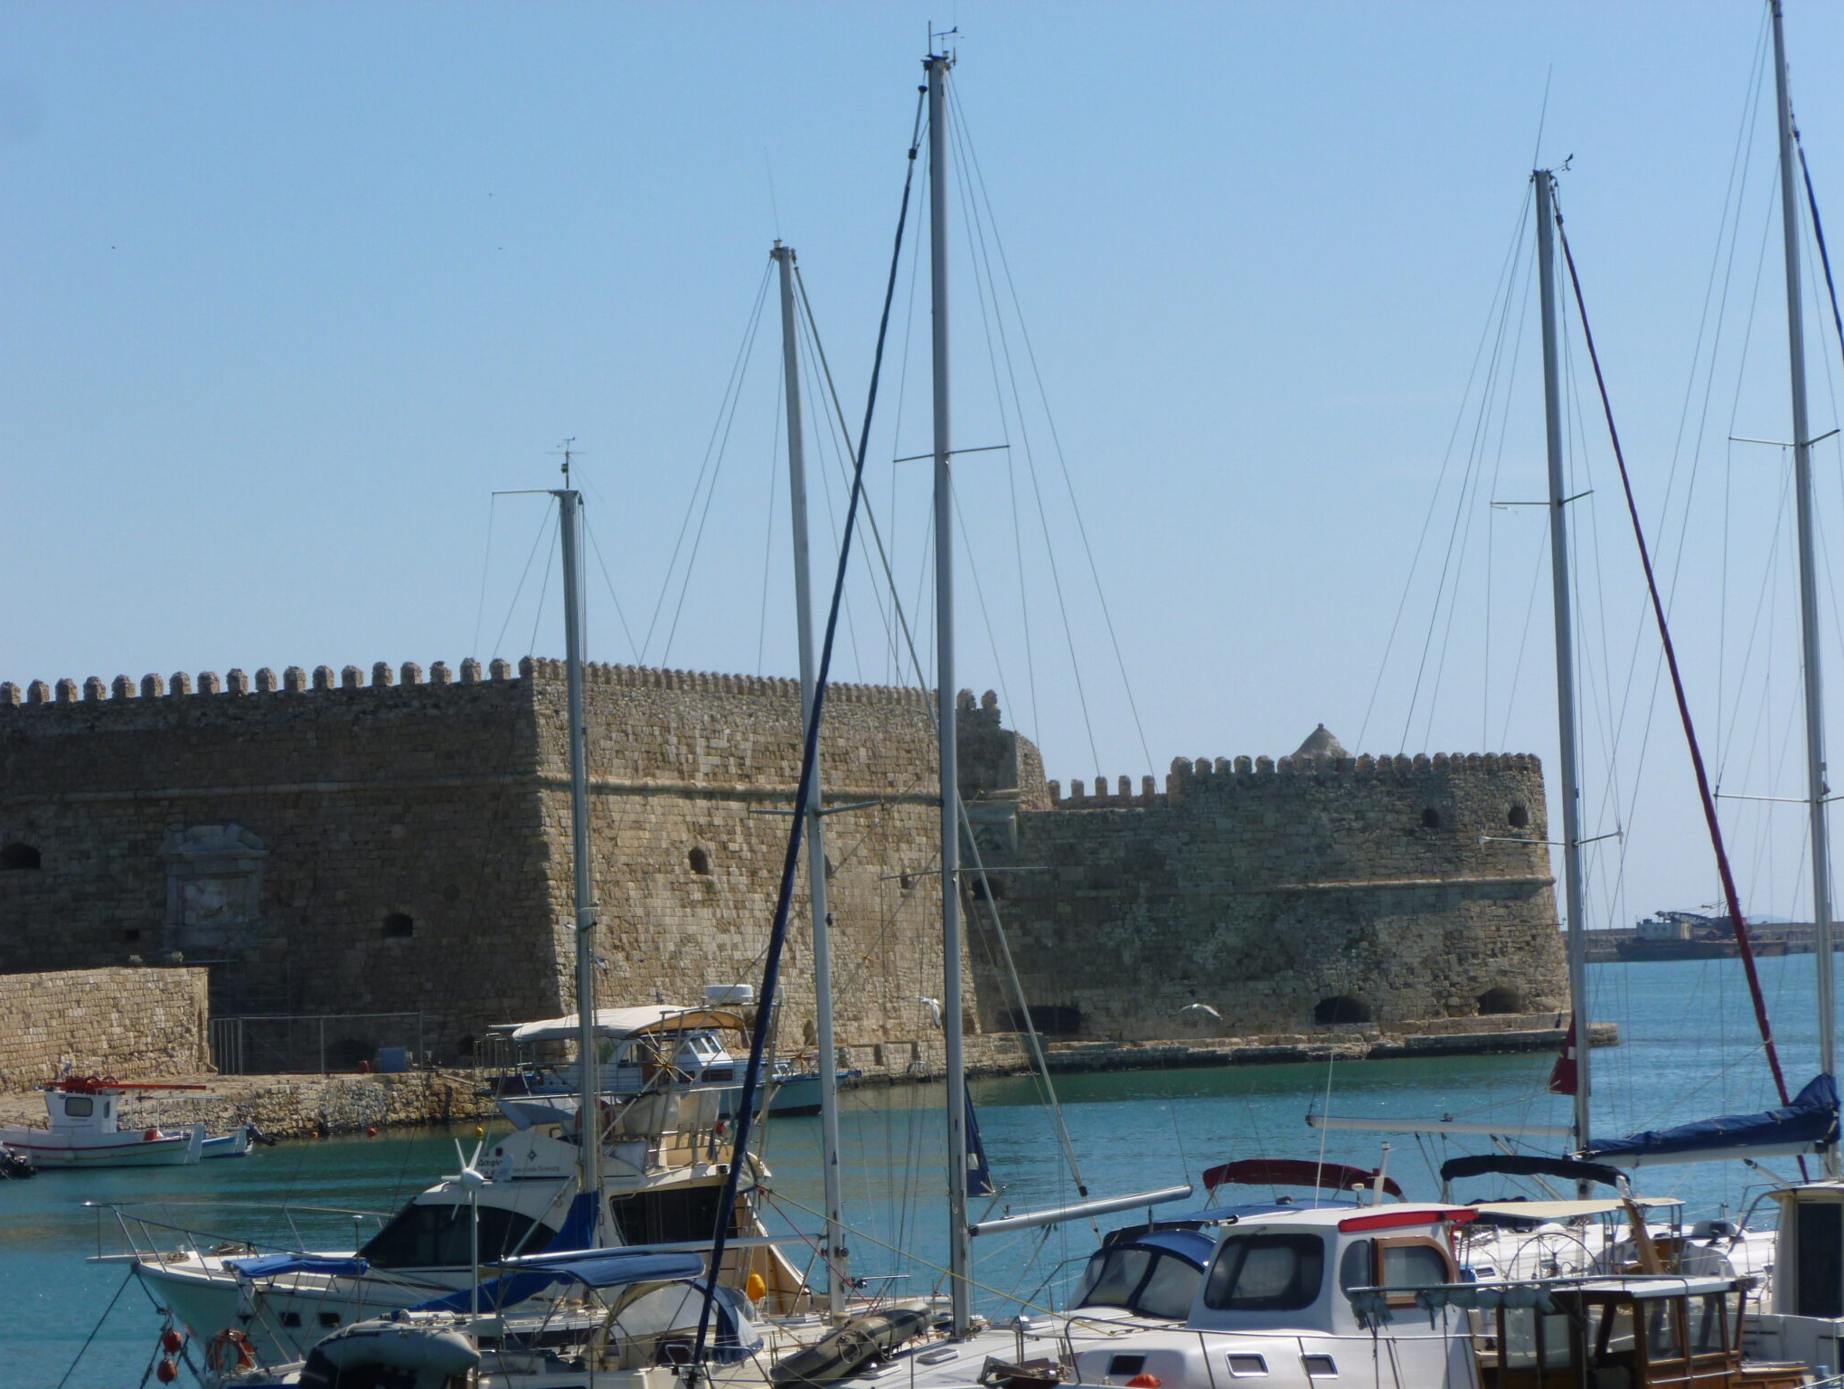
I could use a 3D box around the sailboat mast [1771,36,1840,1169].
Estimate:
[{"bbox_3d":[8.704,-0.735,61.207,0.140,12.451,0.180,-4,-3,41],"label":"sailboat mast"}]

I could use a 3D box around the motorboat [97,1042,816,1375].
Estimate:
[{"bbox_3d":[-5.324,5.977,69.300,8.500,4.400,3.100,-4,-3,37],"label":"motorboat"}]

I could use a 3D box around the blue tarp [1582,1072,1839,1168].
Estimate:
[{"bbox_3d":[7.578,4.035,59.500,0.320,0.750,4.050,-4,-3,41],"label":"blue tarp"}]

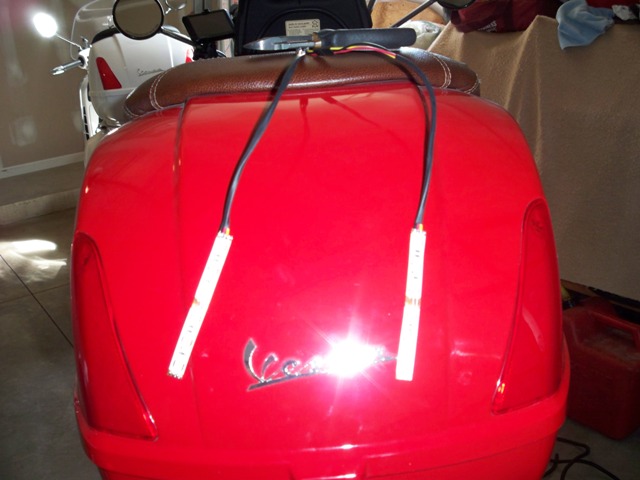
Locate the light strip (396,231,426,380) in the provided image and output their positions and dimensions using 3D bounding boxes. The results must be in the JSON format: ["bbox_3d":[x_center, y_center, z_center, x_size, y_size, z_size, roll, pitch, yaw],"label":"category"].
[{"bbox_3d":[0.060,0.040,0.442,0.010,0.100,0.004,10,-17,-7],"label":"light strip"}]

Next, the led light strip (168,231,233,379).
[{"bbox_3d":[-0.078,0.041,0.448,0.010,0.100,0.004,15,-17,9],"label":"led light strip"}]

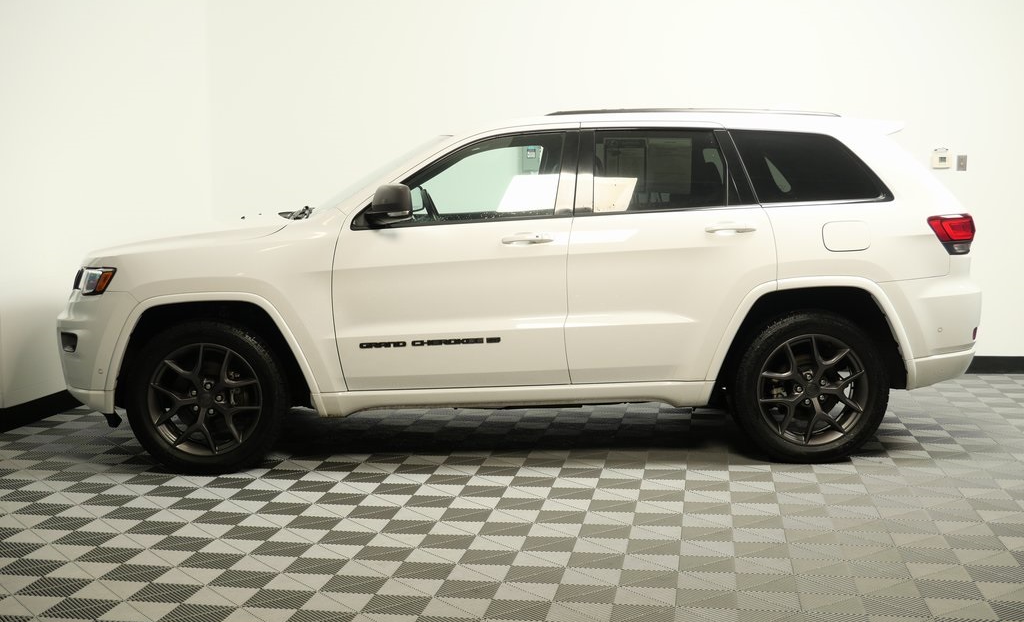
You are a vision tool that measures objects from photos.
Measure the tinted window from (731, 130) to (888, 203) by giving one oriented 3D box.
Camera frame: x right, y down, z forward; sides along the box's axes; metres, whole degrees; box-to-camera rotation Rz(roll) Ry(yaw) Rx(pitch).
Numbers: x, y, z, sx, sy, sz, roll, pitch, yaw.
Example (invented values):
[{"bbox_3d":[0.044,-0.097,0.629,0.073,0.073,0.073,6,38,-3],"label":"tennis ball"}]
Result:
[{"bbox_3d":[1.457,-0.710,5.786,0.750,0.375,0.100,-1,-7,-2],"label":"tinted window"}]

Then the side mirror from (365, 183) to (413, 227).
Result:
[{"bbox_3d":[-0.575,-0.501,5.546,0.220,0.195,0.220,-1,4,-2],"label":"side mirror"}]

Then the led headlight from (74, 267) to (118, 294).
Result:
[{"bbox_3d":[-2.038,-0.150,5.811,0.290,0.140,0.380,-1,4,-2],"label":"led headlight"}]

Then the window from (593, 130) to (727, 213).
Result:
[{"bbox_3d":[0.705,-0.684,5.750,0.640,0.420,0.090,-1,-7,-2],"label":"window"}]

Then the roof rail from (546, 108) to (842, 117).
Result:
[{"bbox_3d":[0.919,-0.989,5.924,1.500,0.057,0.070,-1,4,-2],"label":"roof rail"}]

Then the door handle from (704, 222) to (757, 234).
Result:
[{"bbox_3d":[1.042,-0.398,5.647,0.250,0.060,0.060,-1,4,-2],"label":"door handle"}]

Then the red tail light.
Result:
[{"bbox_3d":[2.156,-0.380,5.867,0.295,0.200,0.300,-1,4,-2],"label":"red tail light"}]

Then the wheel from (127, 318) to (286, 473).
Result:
[{"bbox_3d":[-1.462,0.403,5.746,0.766,0.762,0.270,-1,4,-2],"label":"wheel"}]

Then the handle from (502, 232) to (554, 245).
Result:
[{"bbox_3d":[0.079,-0.344,5.613,0.250,0.066,0.060,-1,4,-2],"label":"handle"}]

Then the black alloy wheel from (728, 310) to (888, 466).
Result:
[{"bbox_3d":[1.452,0.364,5.829,0.766,0.762,0.270,-1,4,-2],"label":"black alloy wheel"}]

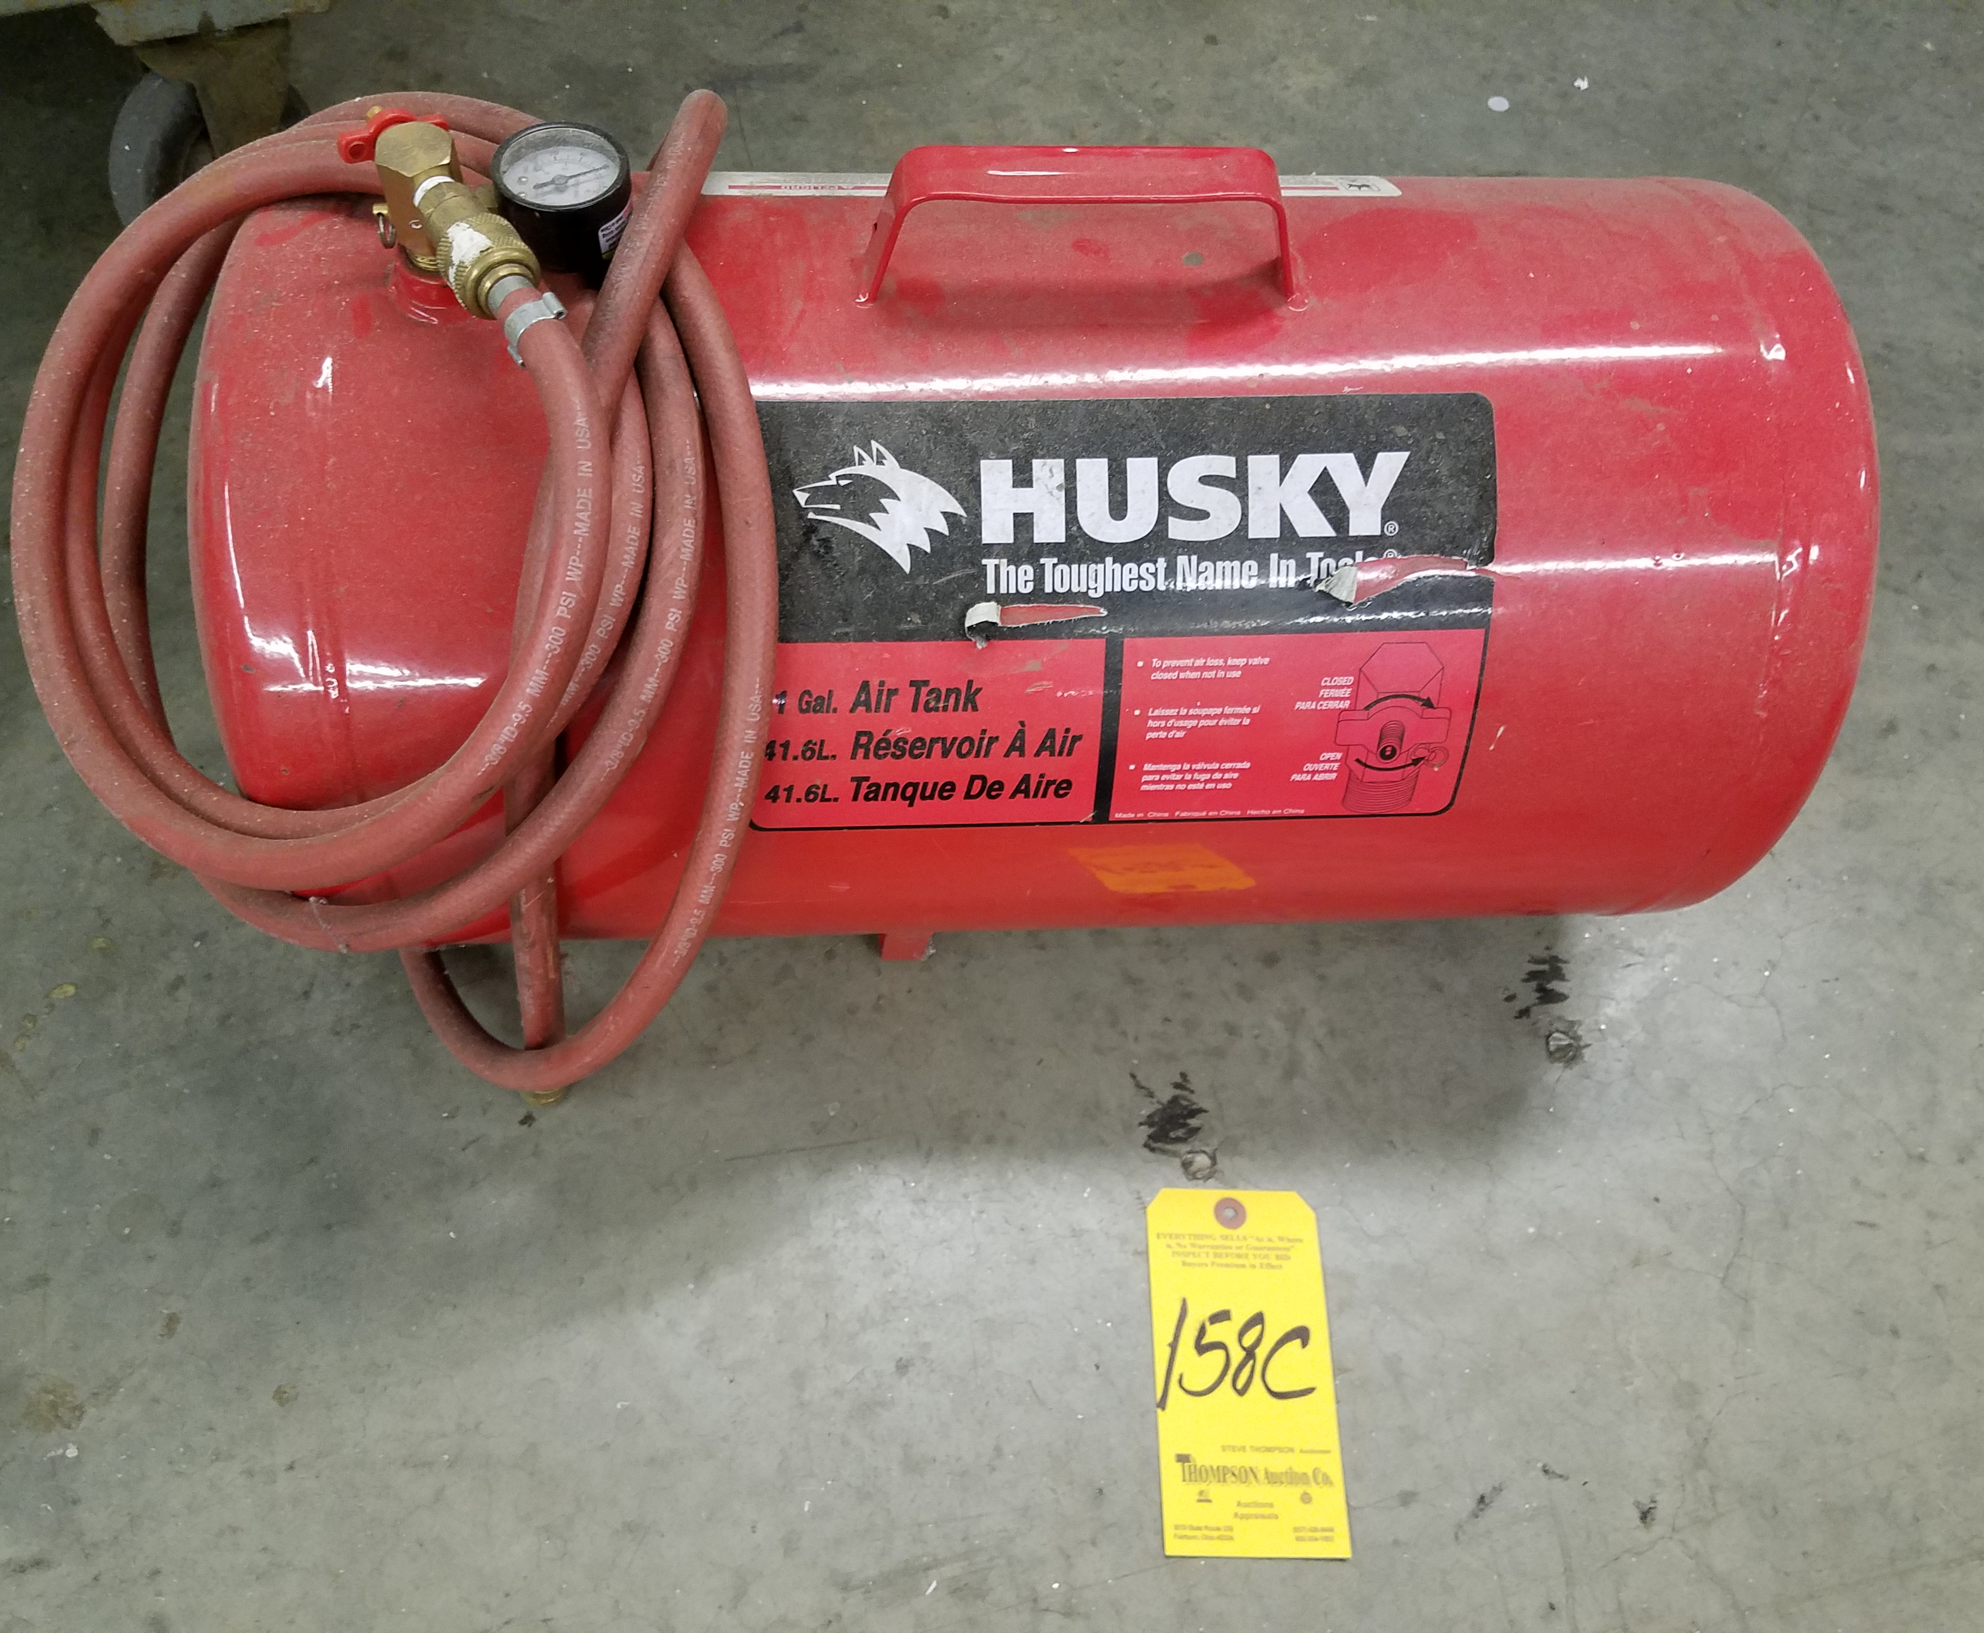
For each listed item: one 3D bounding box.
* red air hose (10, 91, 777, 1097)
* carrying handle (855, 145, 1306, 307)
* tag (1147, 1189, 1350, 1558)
[{"bbox_3d":[-0.201,-0.091,0.590,0.262,0.300,0.310,-1,58,-4],"label":"red air hose"},{"bbox_3d":[0.030,-0.196,0.539,0.149,0.043,0.027,-1,58,-4],"label":"carrying handle"},{"bbox_3d":[0.107,0.233,0.696,0.076,0.001,0.152,2,58,-3],"label":"tag"}]

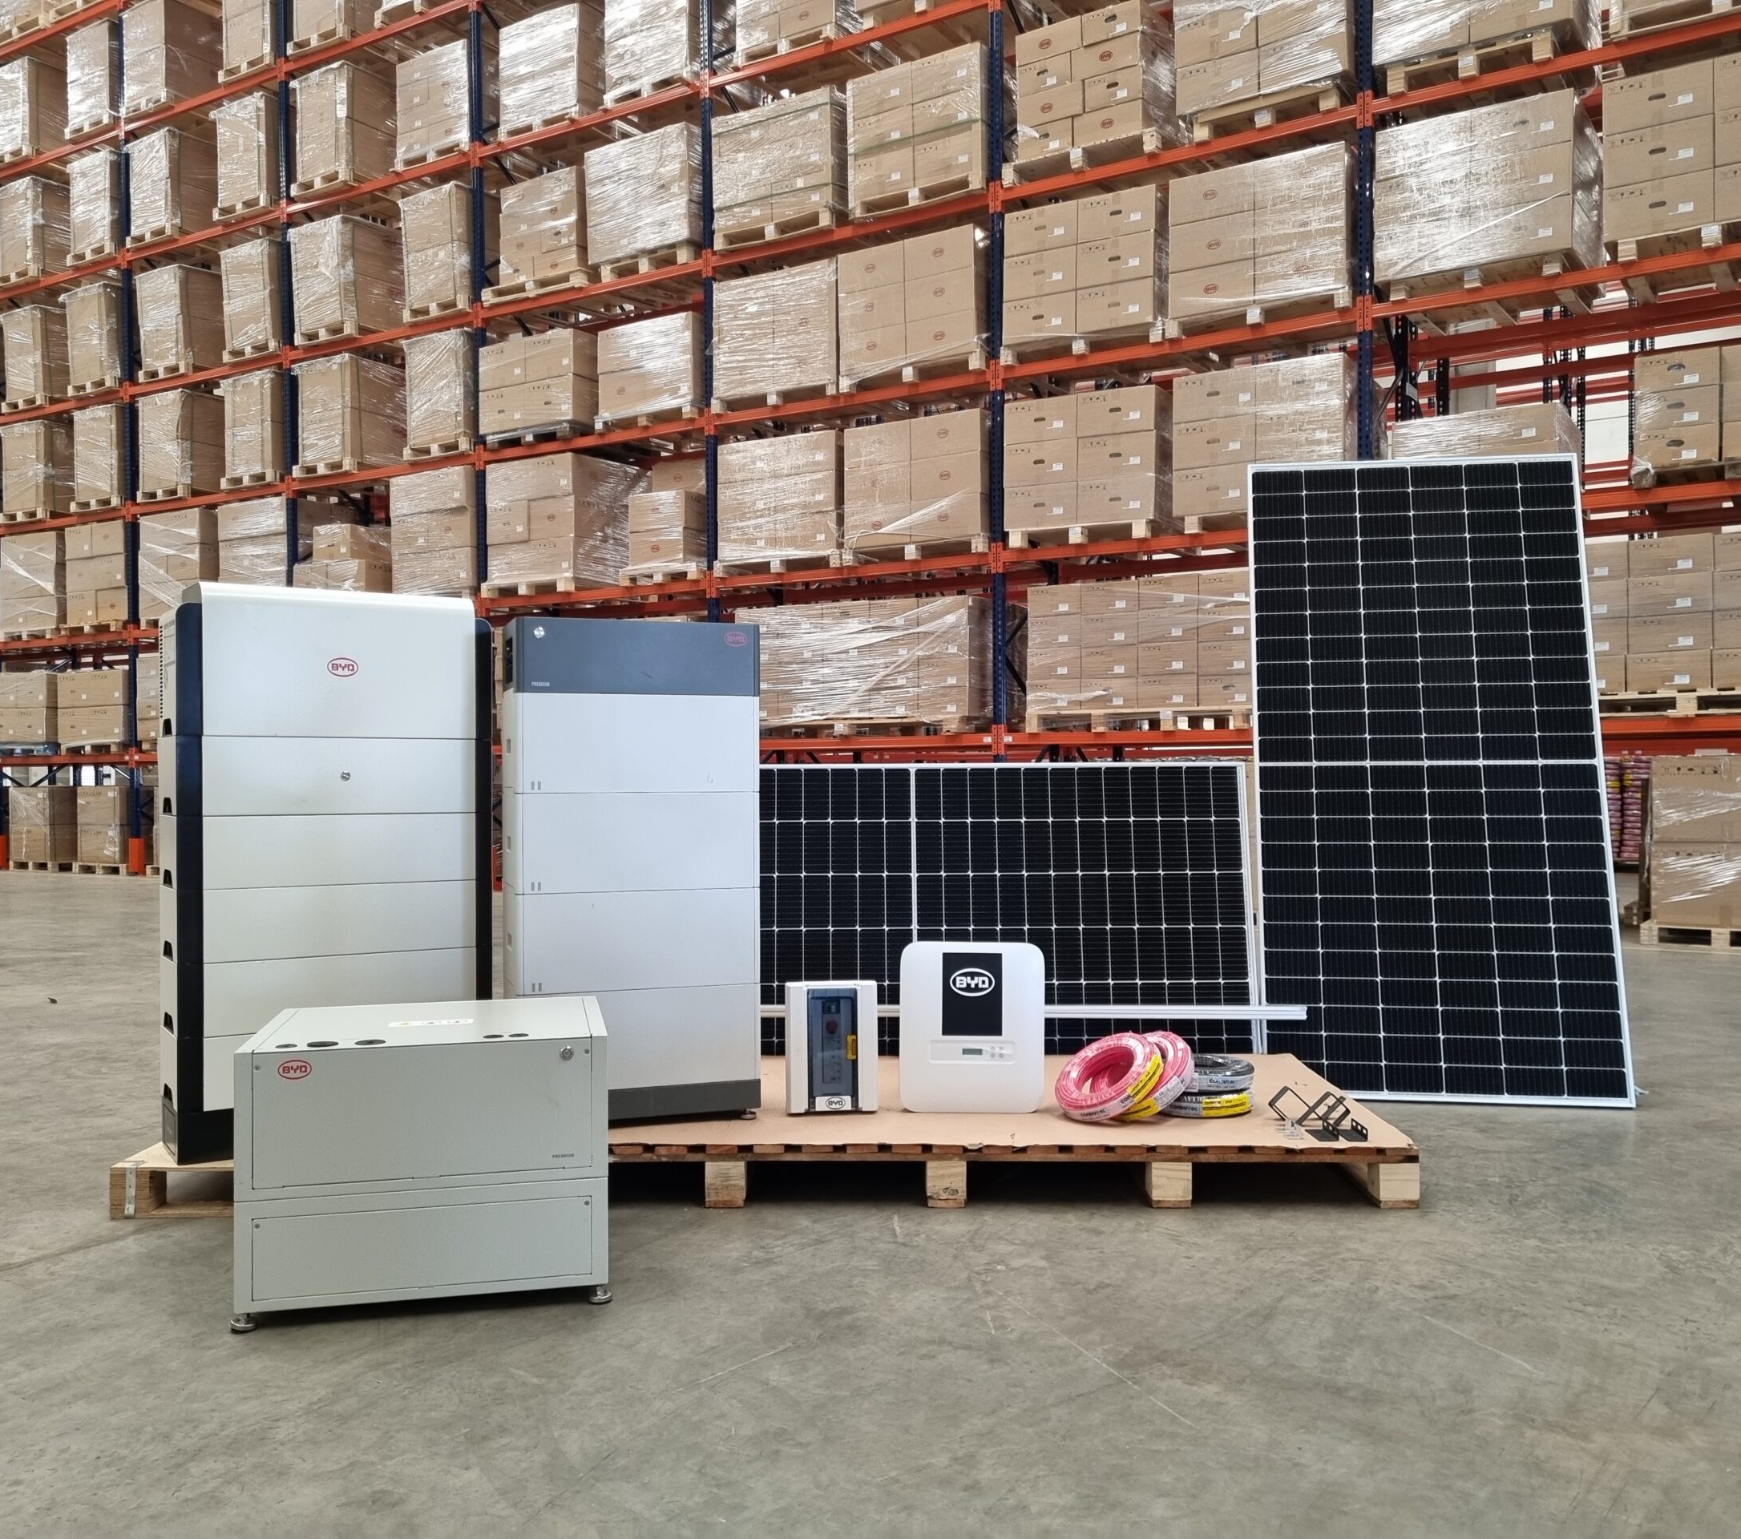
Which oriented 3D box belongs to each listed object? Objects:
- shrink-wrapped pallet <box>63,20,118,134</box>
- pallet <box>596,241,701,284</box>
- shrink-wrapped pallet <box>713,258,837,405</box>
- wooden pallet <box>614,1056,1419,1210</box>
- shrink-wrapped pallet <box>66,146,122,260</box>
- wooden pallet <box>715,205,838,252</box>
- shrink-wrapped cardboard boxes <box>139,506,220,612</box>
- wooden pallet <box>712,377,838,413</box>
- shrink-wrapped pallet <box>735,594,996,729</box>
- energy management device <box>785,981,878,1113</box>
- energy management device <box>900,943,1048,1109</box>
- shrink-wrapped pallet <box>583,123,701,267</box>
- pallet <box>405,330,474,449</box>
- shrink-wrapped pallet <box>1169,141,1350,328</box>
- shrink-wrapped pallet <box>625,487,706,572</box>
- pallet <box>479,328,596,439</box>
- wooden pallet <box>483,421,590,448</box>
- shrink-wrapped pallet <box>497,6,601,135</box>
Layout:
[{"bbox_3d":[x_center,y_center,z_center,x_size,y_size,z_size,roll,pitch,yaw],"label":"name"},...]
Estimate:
[{"bbox_3d":[-8.009,-7.330,16.884,0.803,1.059,1.200,-1,0,31],"label":"shrink-wrapped pallet"},{"bbox_3d":[-1.501,-4.154,13.092,0.960,0.140,1.100,-1,0,32],"label":"pallet"},{"bbox_3d":[-0.467,-3.315,12.229,1.156,0.994,1.061,-1,0,32],"label":"shrink-wrapped pallet"},{"bbox_3d":[0.190,0.923,4.056,2.110,0.140,1.135,0,0,1],"label":"wooden pallet"},{"bbox_3d":[-7.543,-5.603,15.834,0.730,1.020,1.030,-1,0,31],"label":"shrink-wrapped pallet"},{"bbox_3d":[-0.406,-3.823,11.337,1.026,0.137,1.080,-1,0,31],"label":"wooden pallet"},{"bbox_3d":[-6.931,-2.071,16.401,1.000,1.190,1.110,-1,0,32],"label":"shrink-wrapped cardboard boxes"},{"bbox_3d":[-0.481,-2.870,12.214,1.164,0.141,1.000,-1,0,31],"label":"wooden pallet"},{"bbox_3d":[0.105,-0.711,11.033,1.887,0.856,1.020,-1,0,31],"label":"shrink-wrapped pallet"},{"bbox_3d":[-0.097,0.703,3.910,0.225,0.315,0.110,-1,0,-4],"label":"energy management device"},{"bbox_3d":[0.252,0.636,3.854,0.357,0.415,0.150,-1,0,4],"label":"energy management device"},{"bbox_3d":[-1.515,-4.319,12.195,0.990,1.030,1.050,-1,0,31],"label":"shrink-wrapped pallet"},{"bbox_3d":[-3.556,-3.313,14.134,0.785,1.051,1.150,-1,0,31],"label":"pallet"},{"bbox_3d":[2.716,-3.368,10.254,1.170,1.018,1.020,-1,0,31],"label":"shrink-wrapped pallet"},{"bbox_3d":[-1.441,-1.882,13.012,0.820,0.725,1.100,-1,0,32],"label":"shrink-wrapped pallet"},{"bbox_3d":[-2.667,-3.256,13.745,1.100,0.890,1.120,-1,0,32],"label":"pallet"},{"bbox_3d":[-2.492,-2.687,12.880,0.920,0.125,1.030,-1,0,31],"label":"wooden pallet"},{"bbox_3d":[-2.516,-5.888,13.490,0.903,0.912,1.100,-1,0,31],"label":"shrink-wrapped pallet"}]

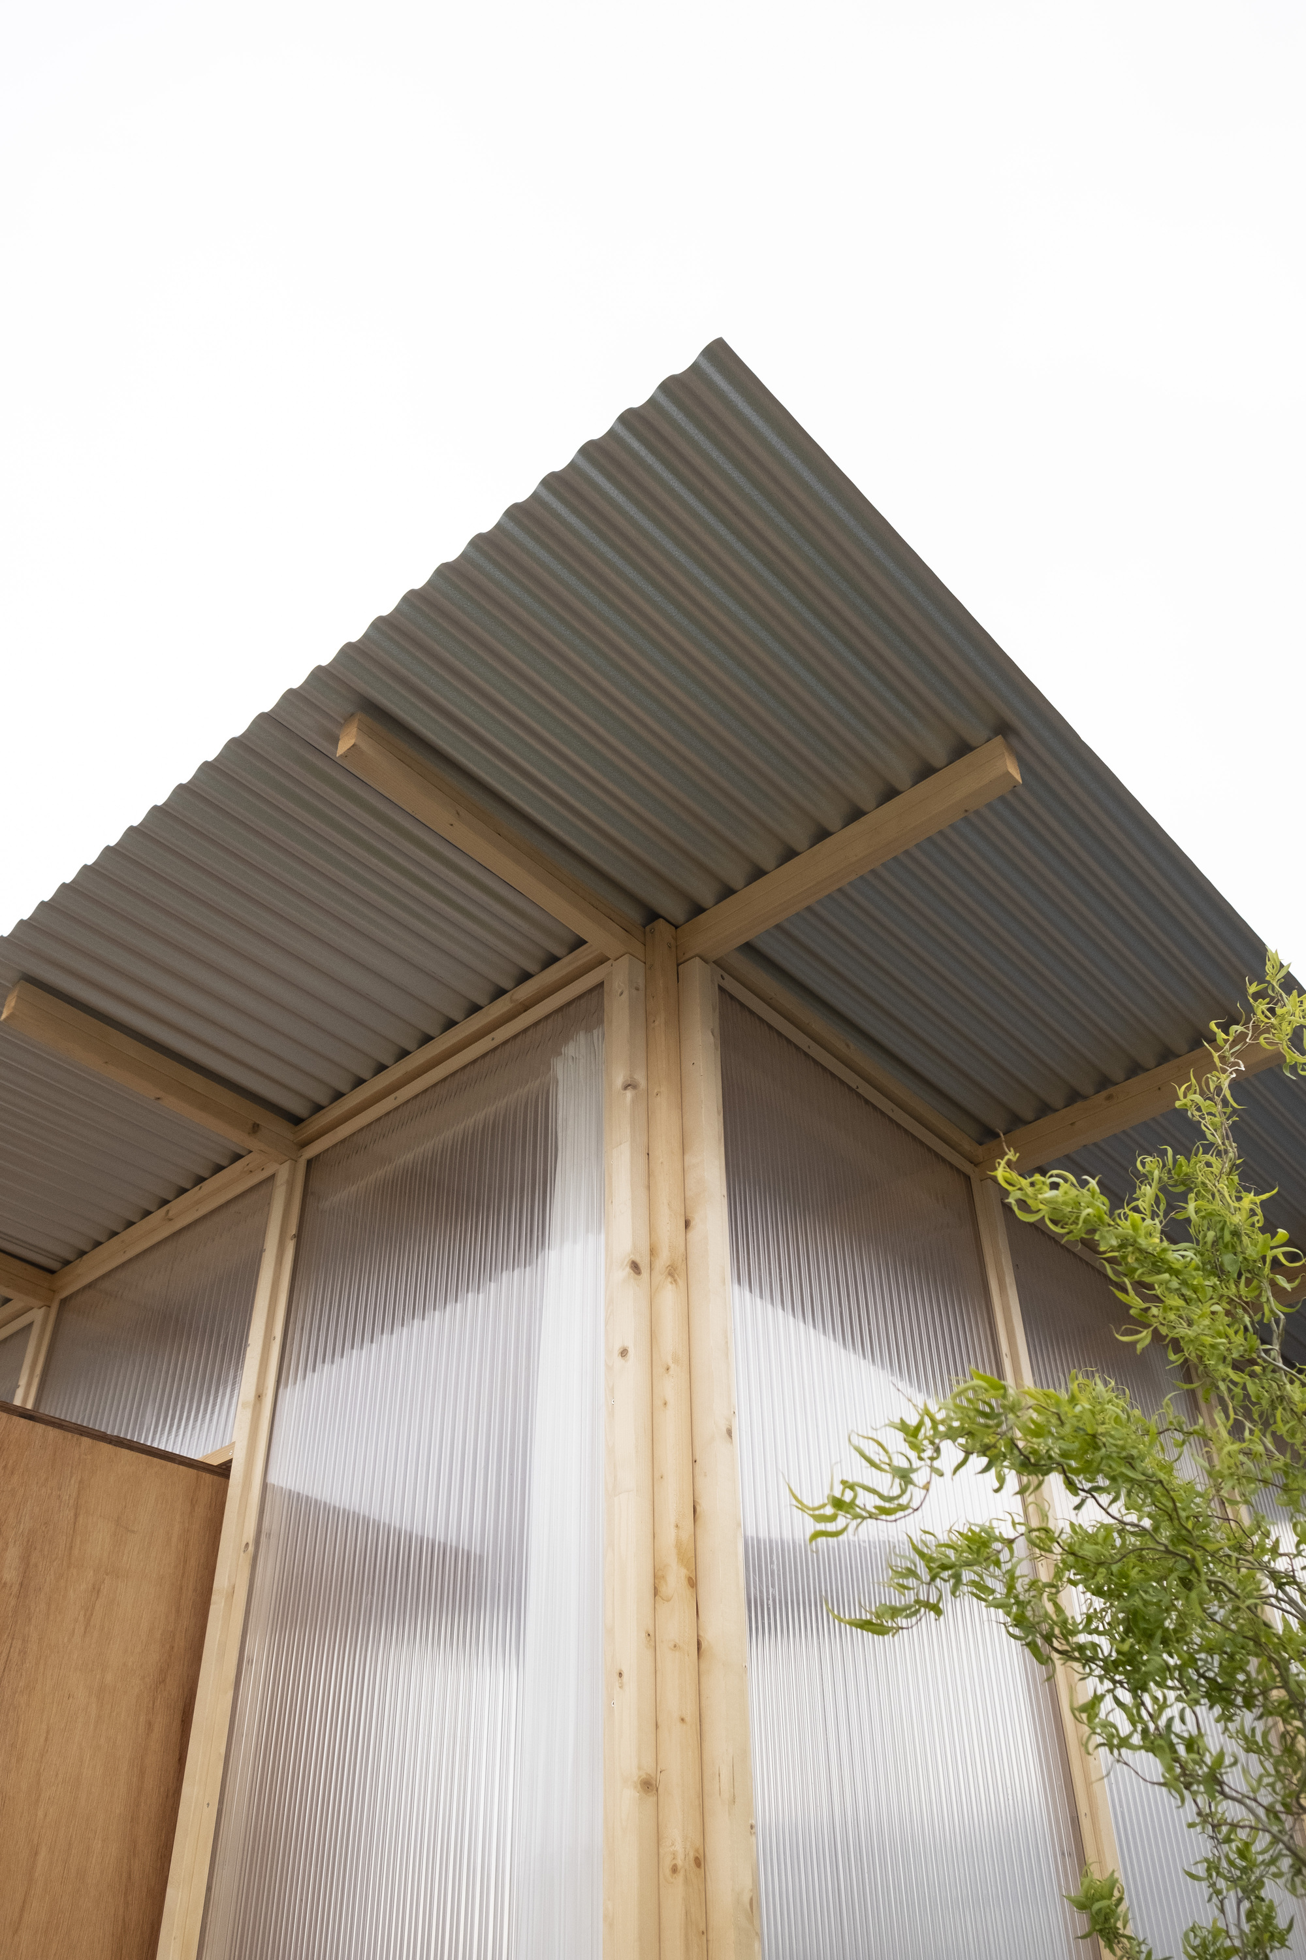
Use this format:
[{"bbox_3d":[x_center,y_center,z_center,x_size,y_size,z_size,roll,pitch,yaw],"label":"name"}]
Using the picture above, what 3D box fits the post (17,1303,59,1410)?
[{"bbox_3d":[-1.535,1.961,3.023,0.085,2.740,0.089,-30,-46,32],"label":"post"}]

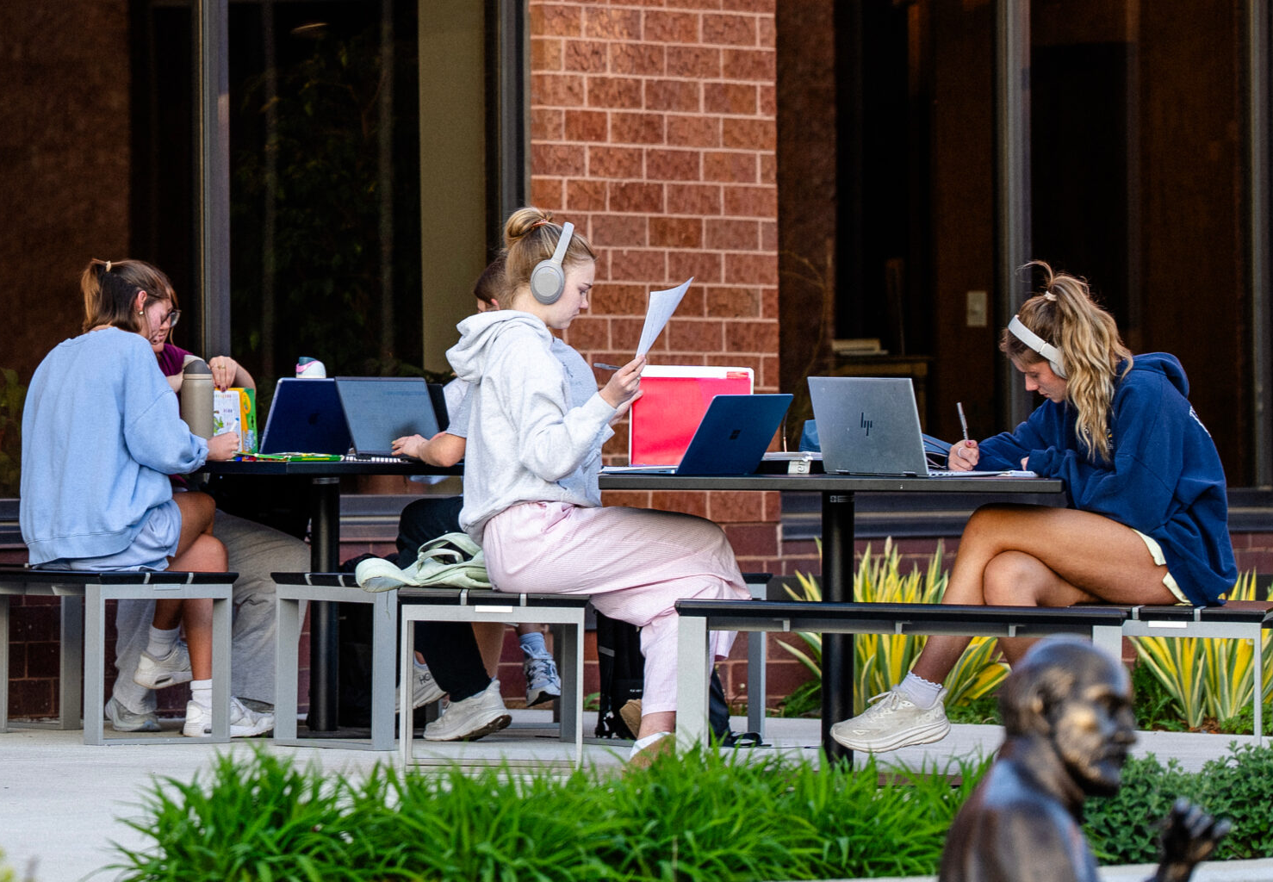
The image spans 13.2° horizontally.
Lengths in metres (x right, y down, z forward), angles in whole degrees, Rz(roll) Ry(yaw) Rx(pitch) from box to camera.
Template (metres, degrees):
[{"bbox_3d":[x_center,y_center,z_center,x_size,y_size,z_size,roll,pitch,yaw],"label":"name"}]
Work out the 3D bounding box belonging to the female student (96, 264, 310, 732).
[{"bbox_3d":[-1.200,0.155,15.100,0.520,1.280,0.720,0,-1,-35],"label":"female student"}]

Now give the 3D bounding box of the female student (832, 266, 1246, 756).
[{"bbox_3d":[0.955,0.175,13.200,0.970,1.190,0.480,0,0,1],"label":"female student"}]

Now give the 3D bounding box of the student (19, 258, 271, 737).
[{"bbox_3d":[-1.333,0.150,14.920,0.620,1.290,0.480,-1,1,-37],"label":"student"}]

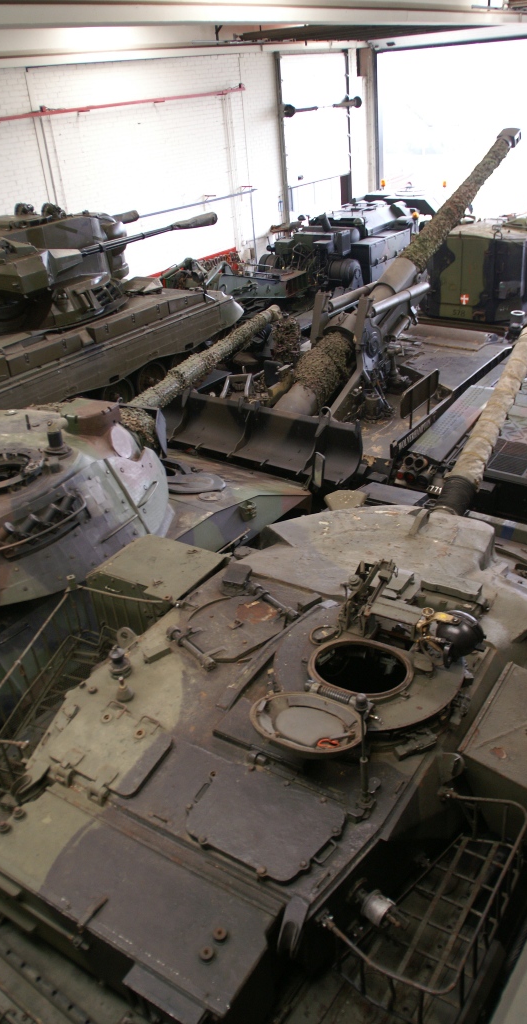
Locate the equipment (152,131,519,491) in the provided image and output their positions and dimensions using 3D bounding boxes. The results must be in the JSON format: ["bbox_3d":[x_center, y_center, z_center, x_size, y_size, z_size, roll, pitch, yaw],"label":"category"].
[{"bbox_3d":[2.276,-3.448,11.424,3.150,4.100,9.700,16,38,32],"label":"equipment"}]

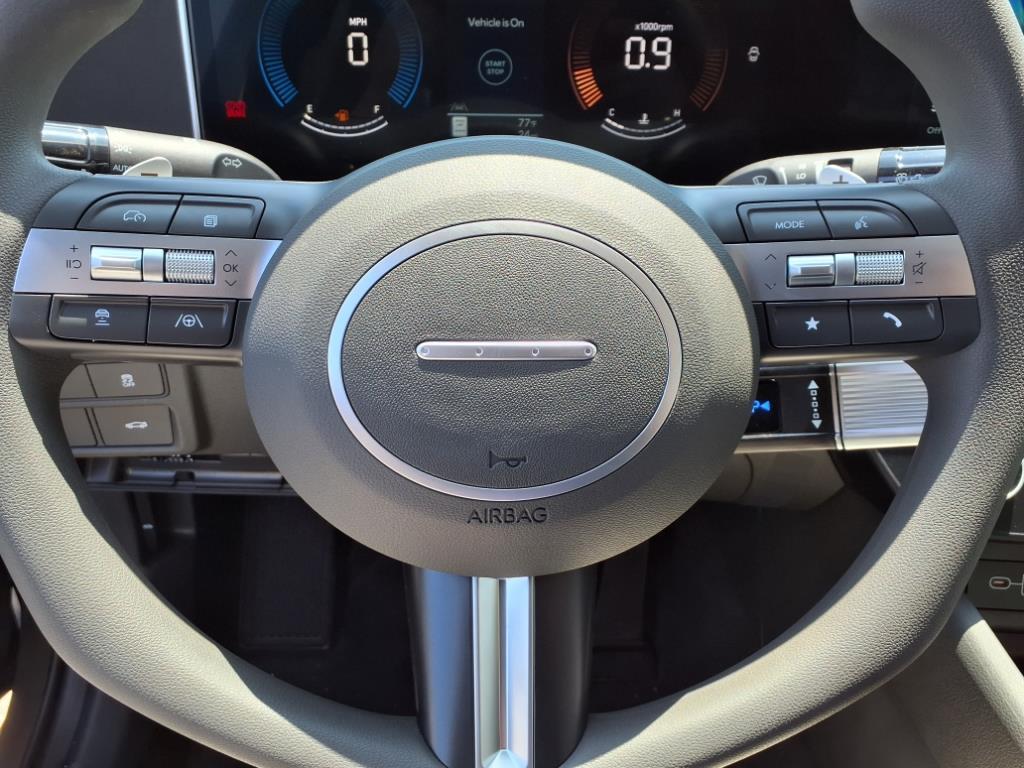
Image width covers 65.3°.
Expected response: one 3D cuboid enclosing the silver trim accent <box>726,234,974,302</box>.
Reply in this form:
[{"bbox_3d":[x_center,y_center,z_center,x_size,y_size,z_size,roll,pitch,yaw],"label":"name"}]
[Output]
[{"bbox_3d":[0.114,-0.039,0.271,0.076,0.020,0.014,0,-3,9],"label":"silver trim accent"}]

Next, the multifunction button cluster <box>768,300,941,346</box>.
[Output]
[{"bbox_3d":[0.114,-0.021,0.268,0.057,0.015,0.012,0,0,9],"label":"multifunction button cluster"}]

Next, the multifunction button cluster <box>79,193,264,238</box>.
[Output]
[{"bbox_3d":[-0.113,-0.055,0.265,0.059,0.015,0.012,0,-8,-8],"label":"multifunction button cluster"}]

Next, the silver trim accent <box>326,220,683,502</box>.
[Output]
[{"bbox_3d":[-0.002,-0.007,0.256,0.109,0.087,0.014,0,-3,-2],"label":"silver trim accent"}]

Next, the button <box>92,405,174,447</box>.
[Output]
[{"bbox_3d":[-0.192,0.020,0.407,0.038,0.021,0.013,0,26,-5],"label":"button"}]

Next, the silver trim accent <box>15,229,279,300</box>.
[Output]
[{"bbox_3d":[-0.119,-0.039,0.264,0.080,0.020,0.014,0,-3,-8],"label":"silver trim accent"}]

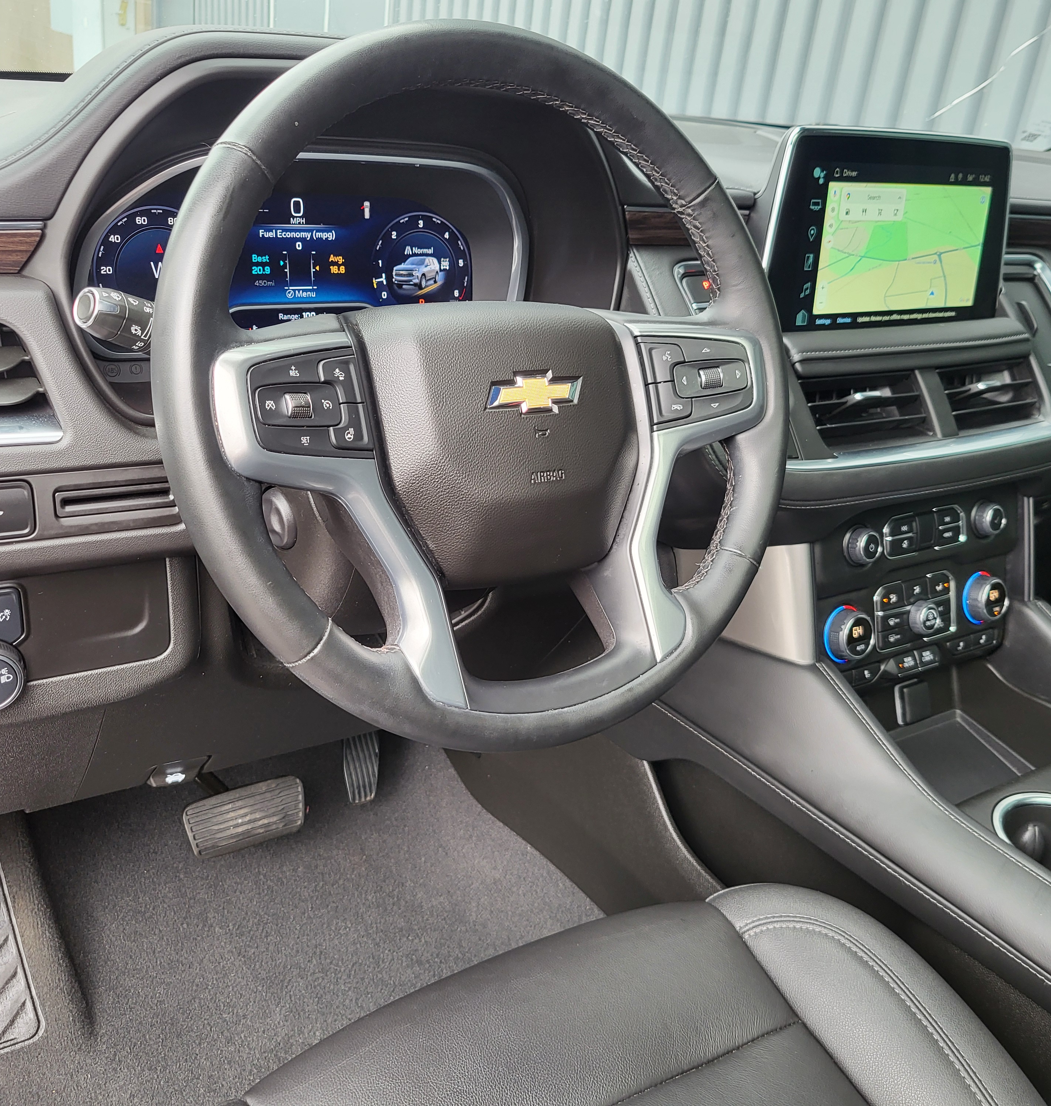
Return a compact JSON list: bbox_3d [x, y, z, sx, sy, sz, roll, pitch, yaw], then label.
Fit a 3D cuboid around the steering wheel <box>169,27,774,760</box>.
[{"bbox_3d":[-0.016,-0.089,0.621,0.387,0.387,0.095,-10,6,-32],"label":"steering wheel"}]

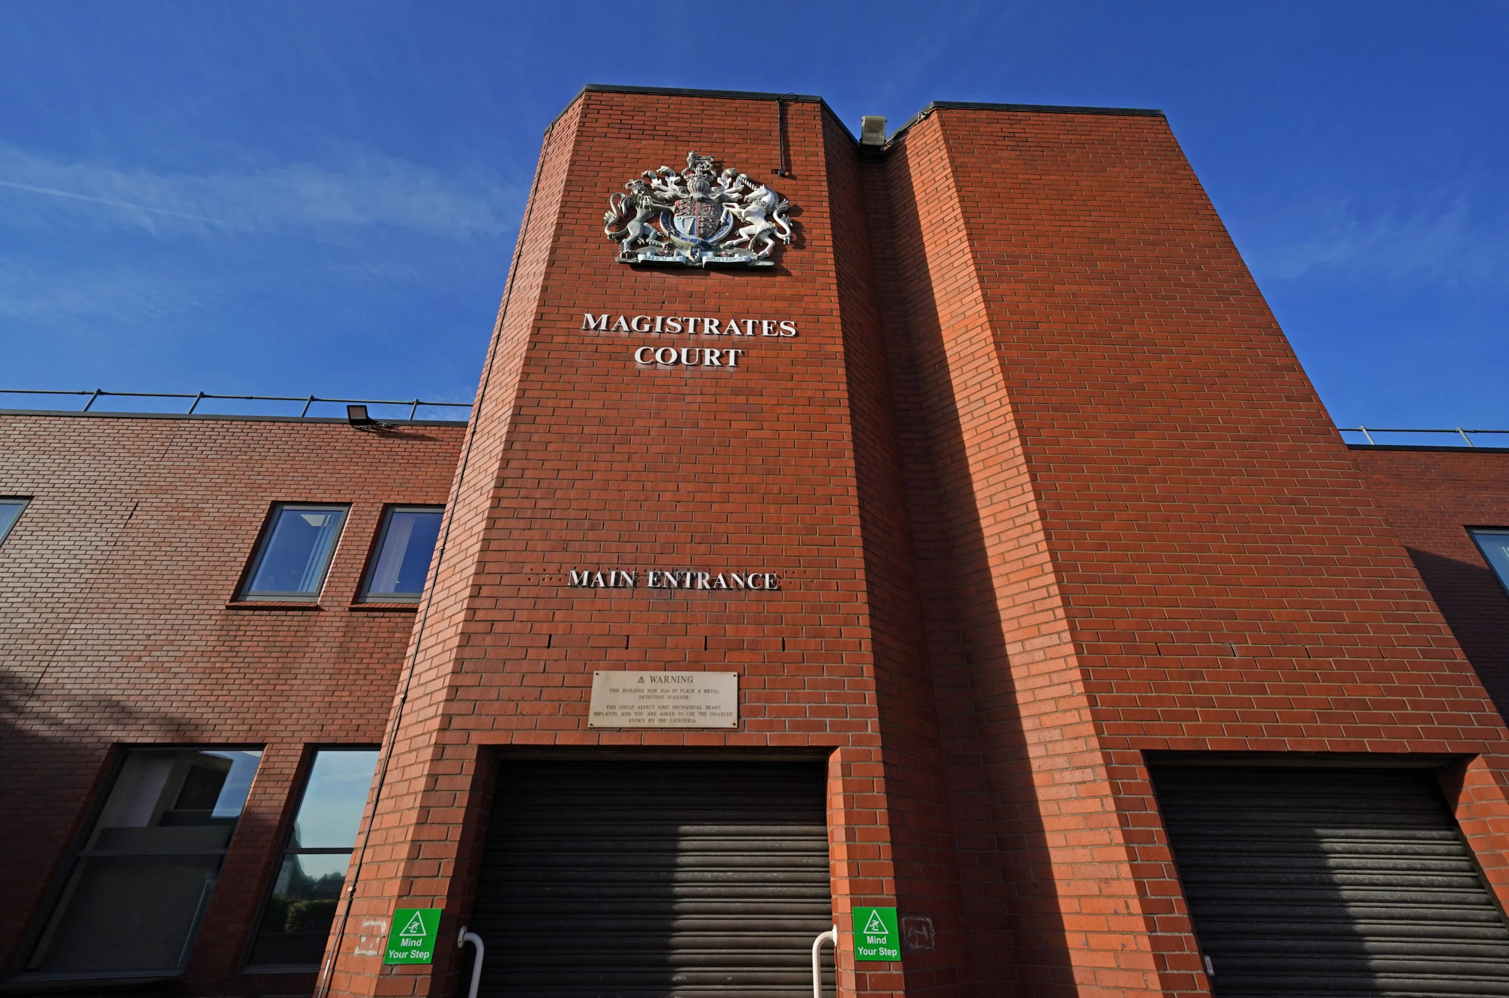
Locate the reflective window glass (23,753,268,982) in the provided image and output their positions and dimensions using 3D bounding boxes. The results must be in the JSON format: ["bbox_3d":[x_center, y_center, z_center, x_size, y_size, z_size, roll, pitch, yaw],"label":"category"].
[{"bbox_3d":[-7.132,4.221,7.985,1.760,2.400,0.100,1,-31,-2],"label":"reflective window glass"}]

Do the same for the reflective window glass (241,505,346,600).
[{"bbox_3d":[-6.835,0.793,10.067,1.150,1.600,0.100,1,-31,-2],"label":"reflective window glass"}]

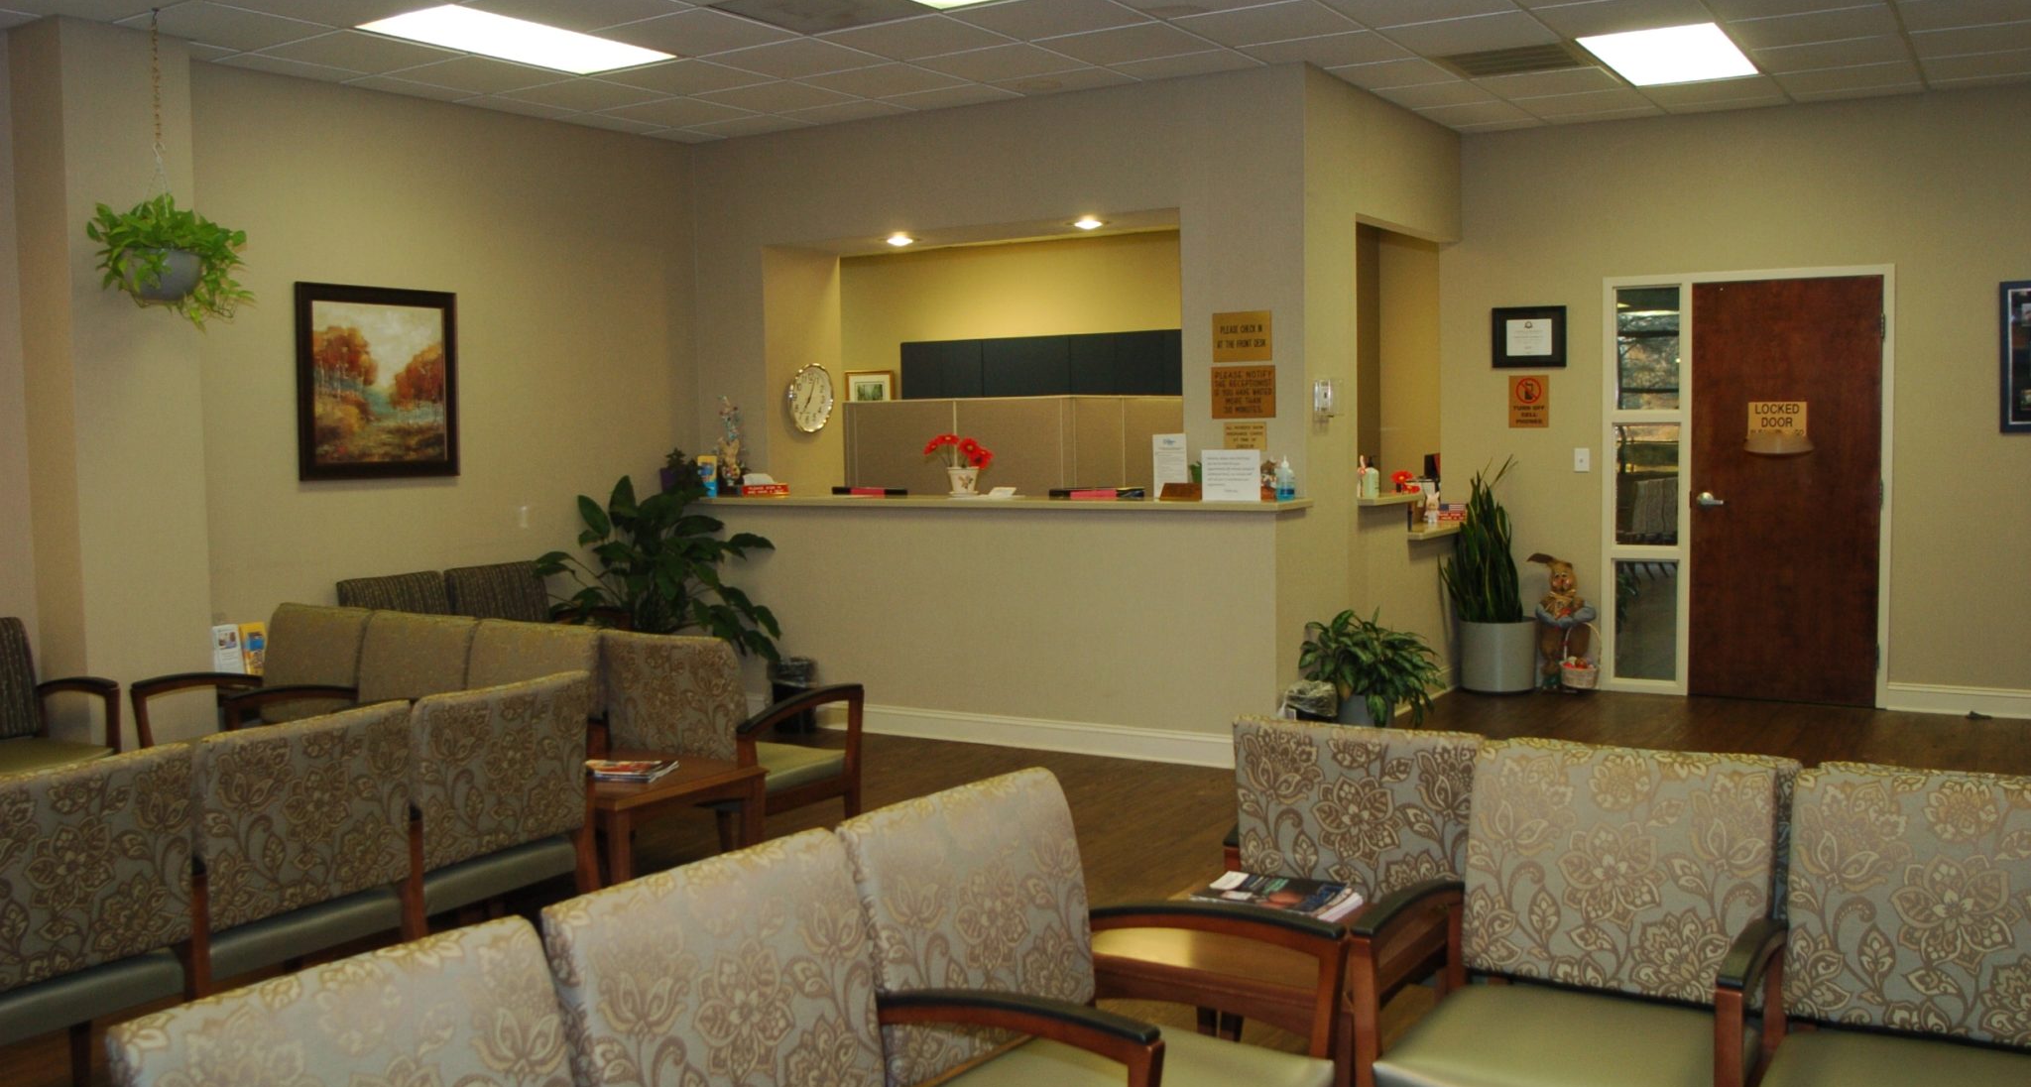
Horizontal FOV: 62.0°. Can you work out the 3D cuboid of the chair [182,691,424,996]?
[{"bbox_3d":[-1.771,0.809,3.888,0.640,0.880,0.600,2,5,32],"label":"chair"}]

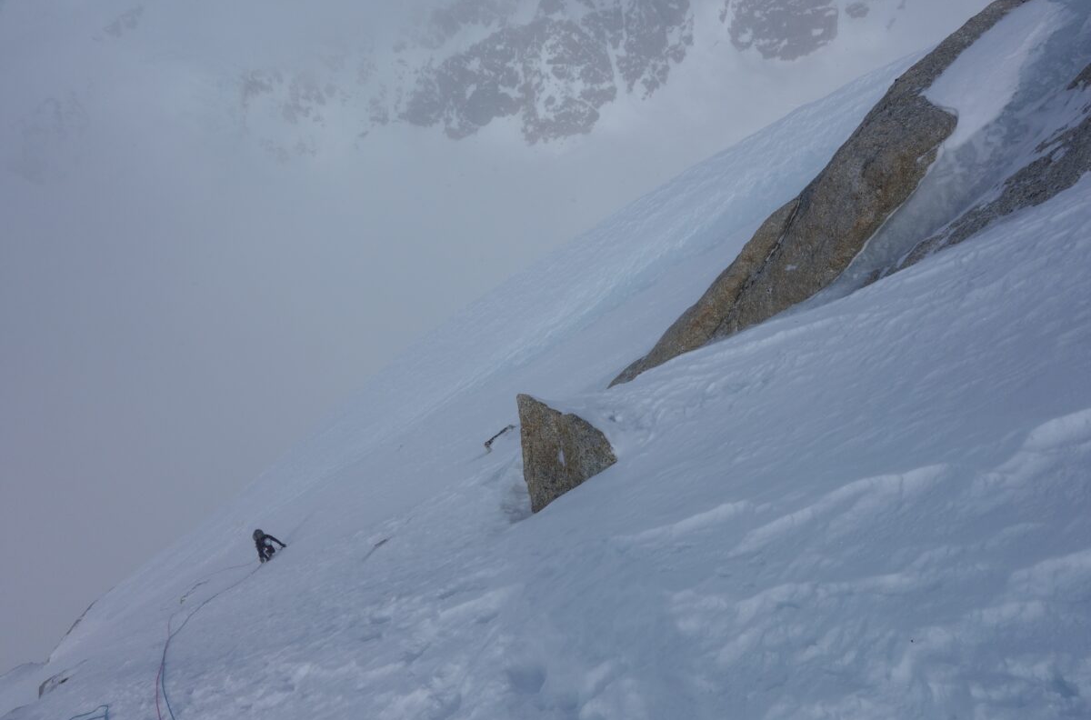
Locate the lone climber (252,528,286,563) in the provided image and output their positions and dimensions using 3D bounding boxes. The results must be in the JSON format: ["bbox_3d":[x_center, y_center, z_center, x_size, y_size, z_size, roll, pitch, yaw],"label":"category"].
[{"bbox_3d":[-7.281,4.869,22.345,0.700,1.150,0.700,28,43,35],"label":"lone climber"}]

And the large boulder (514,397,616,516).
[{"bbox_3d":[0.218,0.907,8.247,1.000,1.100,0.800,5,34,7],"label":"large boulder"}]

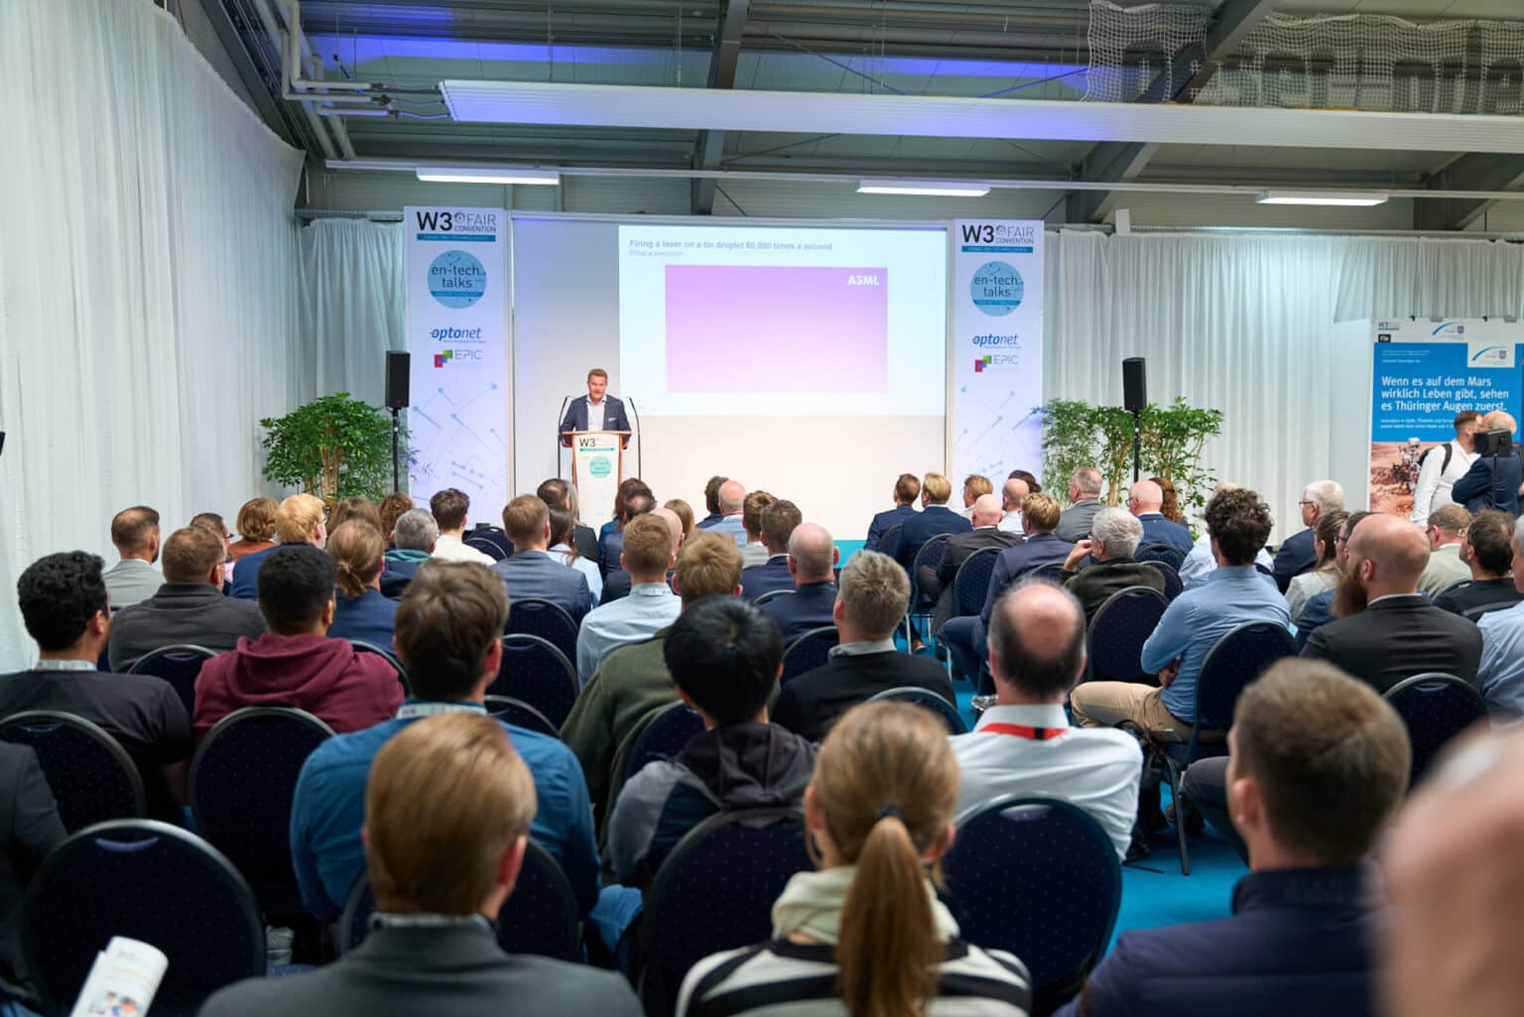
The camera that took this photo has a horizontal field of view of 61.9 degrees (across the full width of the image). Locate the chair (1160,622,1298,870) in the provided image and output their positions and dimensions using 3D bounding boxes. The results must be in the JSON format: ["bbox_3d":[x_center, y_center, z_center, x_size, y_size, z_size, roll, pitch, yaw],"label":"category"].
[{"bbox_3d":[1.794,0.863,4.982,0.450,0.920,0.560,-1,3,-11],"label":"chair"}]

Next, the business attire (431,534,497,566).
[{"bbox_3d":[-1.608,0.442,6.537,0.520,0.660,0.420,0,3,-3],"label":"business attire"}]

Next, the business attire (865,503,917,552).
[{"bbox_3d":[1.092,0.254,10.032,0.540,0.620,0.400,-1,4,-18],"label":"business attire"}]

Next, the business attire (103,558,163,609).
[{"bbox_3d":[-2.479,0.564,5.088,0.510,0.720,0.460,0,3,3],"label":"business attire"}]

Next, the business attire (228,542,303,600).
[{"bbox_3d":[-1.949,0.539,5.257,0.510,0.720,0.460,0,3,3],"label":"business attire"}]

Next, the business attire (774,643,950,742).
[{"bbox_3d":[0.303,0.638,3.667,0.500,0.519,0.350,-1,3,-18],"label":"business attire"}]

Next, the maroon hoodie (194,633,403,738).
[{"bbox_3d":[-1.250,0.620,3.436,0.530,0.571,0.360,0,3,-3],"label":"maroon hoodie"}]

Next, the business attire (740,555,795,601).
[{"bbox_3d":[0.085,0.486,5.889,0.520,0.620,0.380,-1,3,-9],"label":"business attire"}]

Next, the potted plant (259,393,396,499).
[{"bbox_3d":[-4.100,-0.095,12.012,1.250,2.000,1.150,0,3,-7],"label":"potted plant"}]

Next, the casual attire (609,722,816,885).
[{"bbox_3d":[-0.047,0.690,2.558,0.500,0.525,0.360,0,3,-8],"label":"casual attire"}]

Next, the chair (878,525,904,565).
[{"bbox_3d":[1.131,0.574,9.545,0.460,0.920,0.570,0,3,-8],"label":"chair"}]

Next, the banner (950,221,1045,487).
[{"bbox_3d":[2.503,-1.339,13.445,1.020,3.420,0.100,0,3,-8],"label":"banner"}]

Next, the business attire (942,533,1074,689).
[{"bbox_3d":[1.301,0.578,6.701,0.530,0.920,0.680,-2,4,-35],"label":"business attire"}]

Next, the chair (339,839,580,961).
[{"bbox_3d":[-0.573,1.003,2.572,0.450,0.920,0.560,0,3,-6],"label":"chair"}]

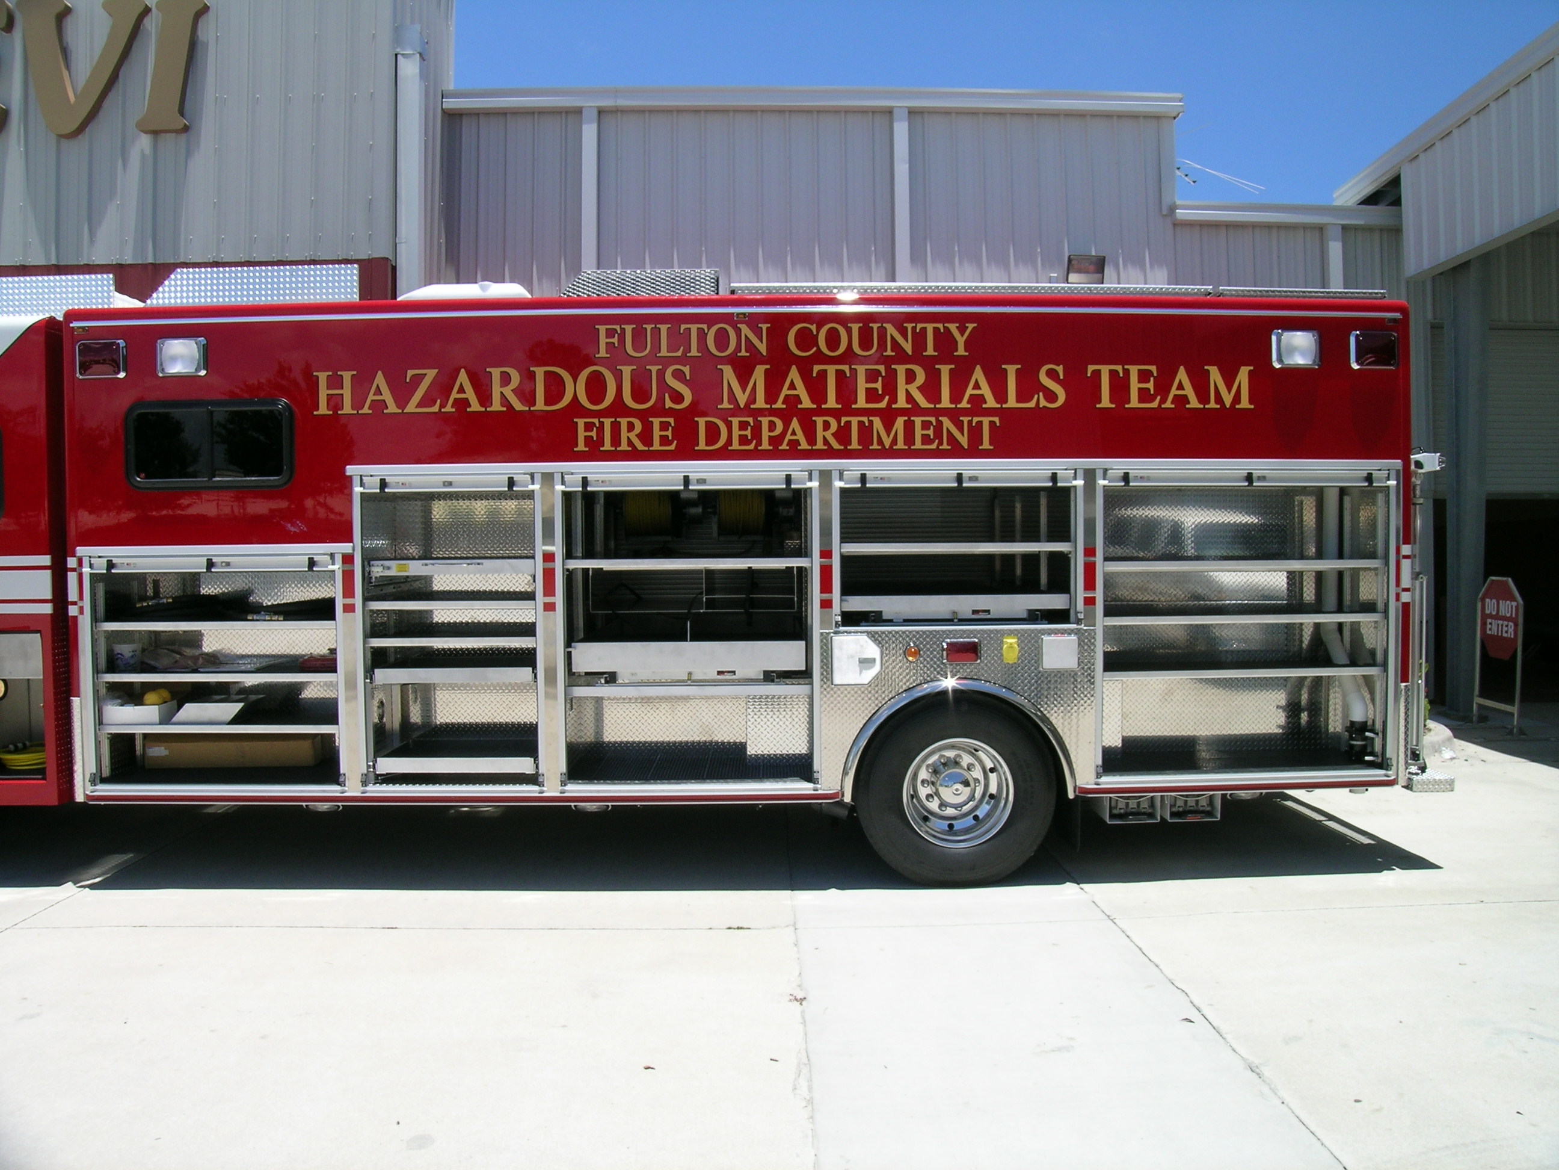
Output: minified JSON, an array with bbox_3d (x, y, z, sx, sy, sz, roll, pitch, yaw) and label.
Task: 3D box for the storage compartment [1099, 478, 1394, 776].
[{"bbox_3d":[2.483,0.212,7.064,1.576,1.612,0.680,-1,1,-2],"label":"storage compartment"}]

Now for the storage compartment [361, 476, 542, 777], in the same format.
[{"bbox_3d":[-1.740,0.243,6.941,0.937,1.576,0.680,-1,1,-2],"label":"storage compartment"}]

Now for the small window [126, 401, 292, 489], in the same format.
[{"bbox_3d":[-2.946,-0.721,6.548,0.852,0.465,0.060,-1,1,-2],"label":"small window"}]

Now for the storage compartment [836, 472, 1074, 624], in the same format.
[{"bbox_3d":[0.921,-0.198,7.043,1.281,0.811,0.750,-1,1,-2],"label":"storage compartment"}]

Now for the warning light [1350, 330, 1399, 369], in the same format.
[{"bbox_3d":[3.141,-1.239,6.694,0.254,0.199,0.070,-1,1,-2],"label":"warning light"}]

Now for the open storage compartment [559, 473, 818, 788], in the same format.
[{"bbox_3d":[-0.492,0.222,6.987,1.344,1.643,0.700,-1,1,-2],"label":"open storage compartment"}]

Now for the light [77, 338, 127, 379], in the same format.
[{"bbox_3d":[-3.477,-1.156,6.502,0.252,0.199,0.070,-1,1,-2],"label":"light"}]

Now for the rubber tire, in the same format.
[{"bbox_3d":[0.945,1.089,6.914,1.083,1.044,0.290,-1,1,-2],"label":"rubber tire"}]

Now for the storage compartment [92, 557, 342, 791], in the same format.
[{"bbox_3d":[-2.949,0.441,6.910,1.316,1.220,0.680,-1,1,-2],"label":"storage compartment"}]

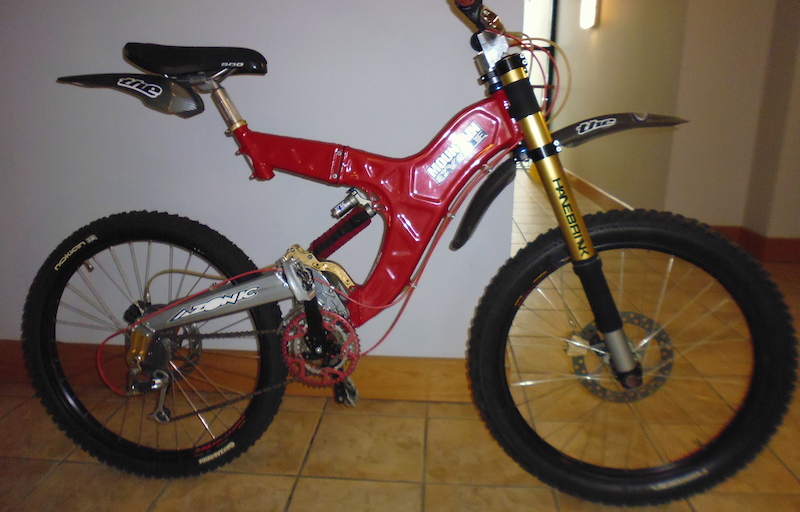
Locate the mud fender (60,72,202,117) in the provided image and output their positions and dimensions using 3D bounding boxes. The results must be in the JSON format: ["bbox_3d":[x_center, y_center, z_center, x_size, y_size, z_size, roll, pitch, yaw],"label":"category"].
[{"bbox_3d":[-0.580,-0.348,1.204,0.325,0.095,0.120,2,10,5],"label":"mud fender"}]

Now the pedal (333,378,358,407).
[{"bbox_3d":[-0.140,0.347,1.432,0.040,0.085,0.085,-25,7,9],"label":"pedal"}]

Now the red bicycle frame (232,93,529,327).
[{"bbox_3d":[-0.056,-0.085,1.202,0.605,0.535,0.085,2,10,5],"label":"red bicycle frame"}]

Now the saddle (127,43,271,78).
[{"bbox_3d":[-0.424,-0.415,1.177,0.288,0.070,0.145,2,10,5],"label":"saddle"}]

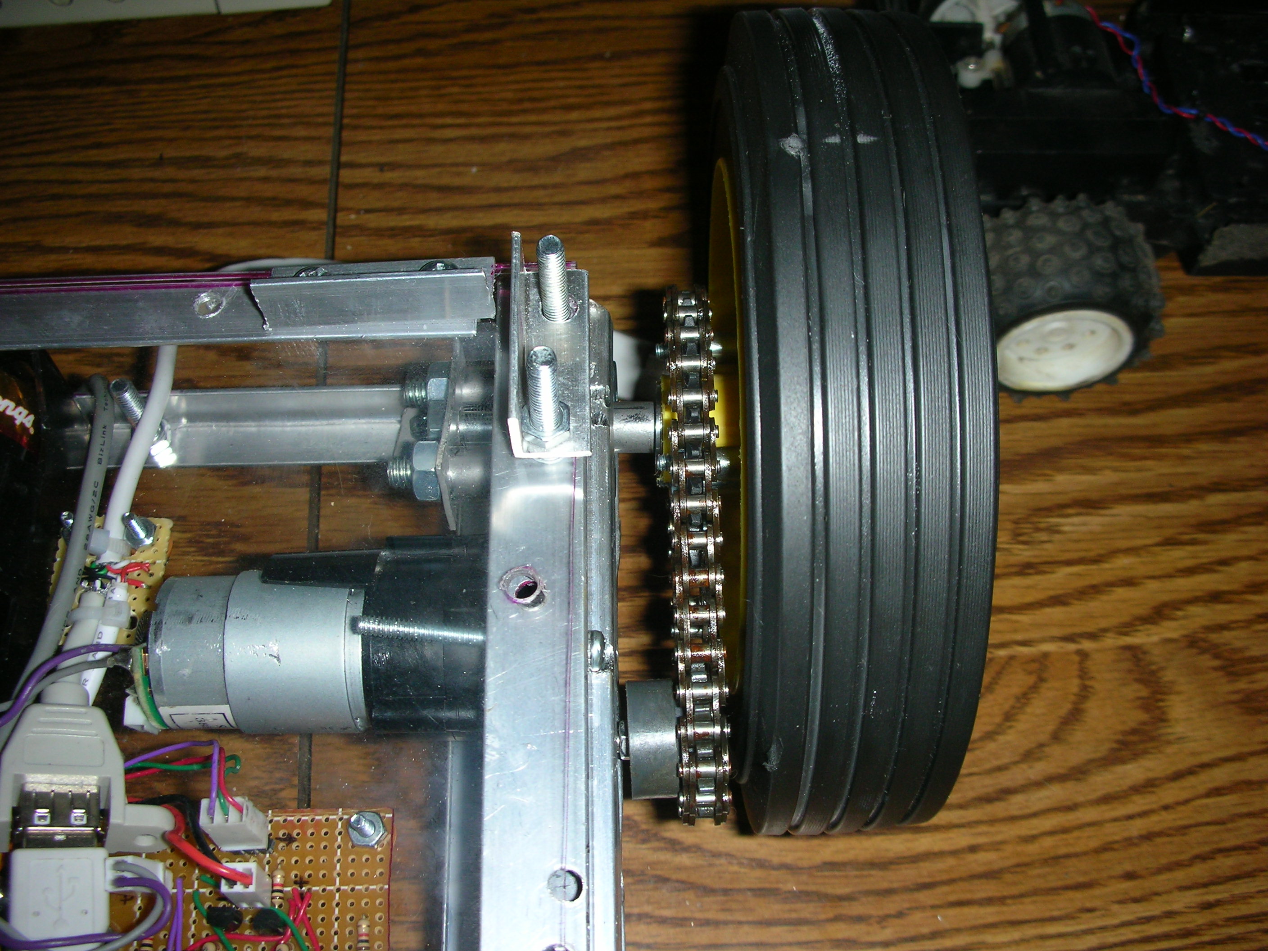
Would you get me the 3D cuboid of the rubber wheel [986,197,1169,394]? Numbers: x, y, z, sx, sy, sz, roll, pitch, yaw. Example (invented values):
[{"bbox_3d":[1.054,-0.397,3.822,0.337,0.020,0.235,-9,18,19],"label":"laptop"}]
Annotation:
[{"bbox_3d":[0.104,-0.044,0.322,0.051,0.051,0.033,0,62,0],"label":"rubber wheel"}]

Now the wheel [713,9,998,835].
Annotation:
[{"bbox_3d":[0.035,-0.009,0.249,0.036,0.153,0.153,-1,64,0],"label":"wheel"}]

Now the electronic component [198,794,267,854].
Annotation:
[{"bbox_3d":[-0.071,0.062,0.229,0.008,0.013,0.005,-2,62,-1],"label":"electronic component"}]

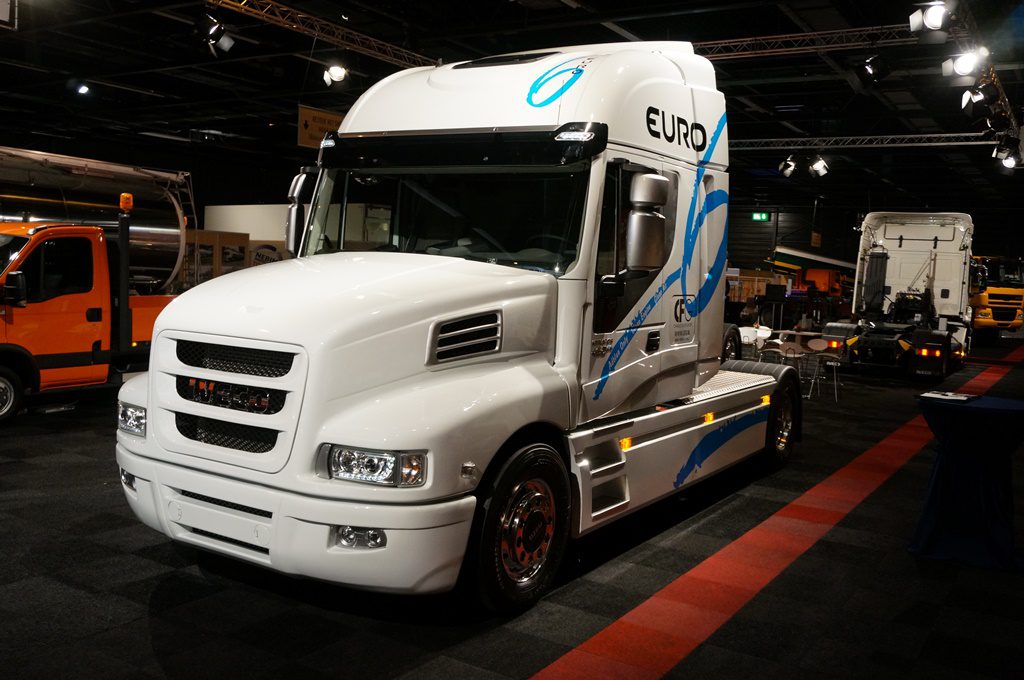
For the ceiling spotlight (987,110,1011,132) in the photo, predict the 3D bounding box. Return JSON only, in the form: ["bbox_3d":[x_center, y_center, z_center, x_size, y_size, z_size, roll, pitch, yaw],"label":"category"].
[{"bbox_3d":[9.934,-4.443,17.910,0.420,0.380,0.370,-21,0,9],"label":"ceiling spotlight"}]

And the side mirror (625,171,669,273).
[{"bbox_3d":[0.850,-0.737,5.524,0.240,0.640,0.170,4,4,21],"label":"side mirror"}]

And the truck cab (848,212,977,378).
[{"bbox_3d":[9.739,-1.031,21.725,2.550,4.000,6.100,5,5,31],"label":"truck cab"}]

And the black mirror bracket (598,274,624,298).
[{"bbox_3d":[0.655,-0.352,5.800,0.140,0.155,0.130,4,4,33],"label":"black mirror bracket"}]

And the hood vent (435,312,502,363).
[{"bbox_3d":[-0.262,-0.020,5.037,0.450,0.230,0.060,-8,5,-42],"label":"hood vent"}]

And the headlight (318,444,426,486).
[{"bbox_3d":[-0.677,0.605,4.319,0.560,0.180,0.170,4,4,20],"label":"headlight"}]

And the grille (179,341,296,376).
[{"bbox_3d":[-1.475,0.103,4.704,0.900,0.145,0.100,5,5,32],"label":"grille"}]

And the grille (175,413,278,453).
[{"bbox_3d":[-1.577,0.511,4.864,0.820,0.145,0.080,5,4,33],"label":"grille"}]

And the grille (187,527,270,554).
[{"bbox_3d":[-1.567,1.108,4.868,0.630,0.045,0.060,5,4,33],"label":"grille"}]

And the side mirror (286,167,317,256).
[{"bbox_3d":[-1.721,-1.024,7.132,0.160,0.670,0.240,-1,5,-42],"label":"side mirror"}]

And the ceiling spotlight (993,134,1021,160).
[{"bbox_3d":[11.230,-4.326,20.000,0.500,0.450,0.450,-35,-9,19],"label":"ceiling spotlight"}]

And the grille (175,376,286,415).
[{"bbox_3d":[-1.550,0.305,4.839,0.870,0.145,0.080,5,4,33],"label":"grille"}]

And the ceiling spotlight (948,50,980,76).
[{"bbox_3d":[7.062,-4.300,13.745,0.380,0.380,0.400,-27,22,-36],"label":"ceiling spotlight"}]

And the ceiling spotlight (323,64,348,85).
[{"bbox_3d":[-3.257,-4.895,16.300,0.450,0.420,0.450,4,26,17],"label":"ceiling spotlight"}]

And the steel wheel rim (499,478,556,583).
[{"bbox_3d":[0.041,1.086,5.090,0.200,0.600,0.600,5,5,32],"label":"steel wheel rim"}]

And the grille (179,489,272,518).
[{"bbox_3d":[-1.543,0.870,4.714,0.780,0.045,0.050,5,5,32],"label":"grille"}]

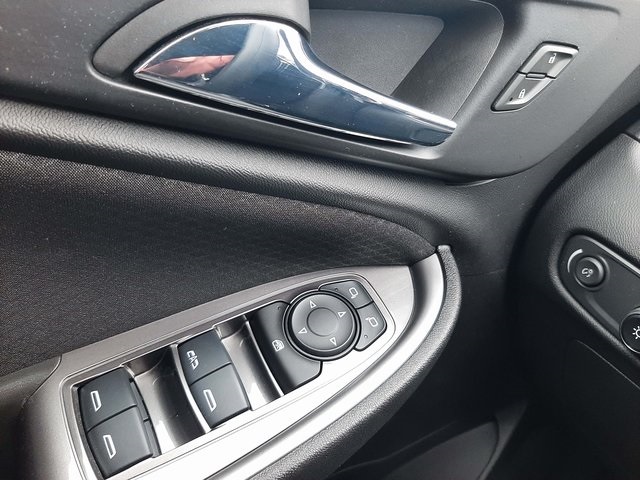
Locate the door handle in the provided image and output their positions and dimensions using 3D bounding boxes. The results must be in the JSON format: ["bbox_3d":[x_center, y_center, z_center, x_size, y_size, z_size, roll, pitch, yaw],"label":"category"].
[{"bbox_3d":[-0.003,-0.071,0.227,0.158,0.042,0.028,4,39,-26],"label":"door handle"}]

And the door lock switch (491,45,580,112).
[{"bbox_3d":[0.111,-0.086,0.253,0.026,0.046,0.010,14,34,-33],"label":"door lock switch"}]

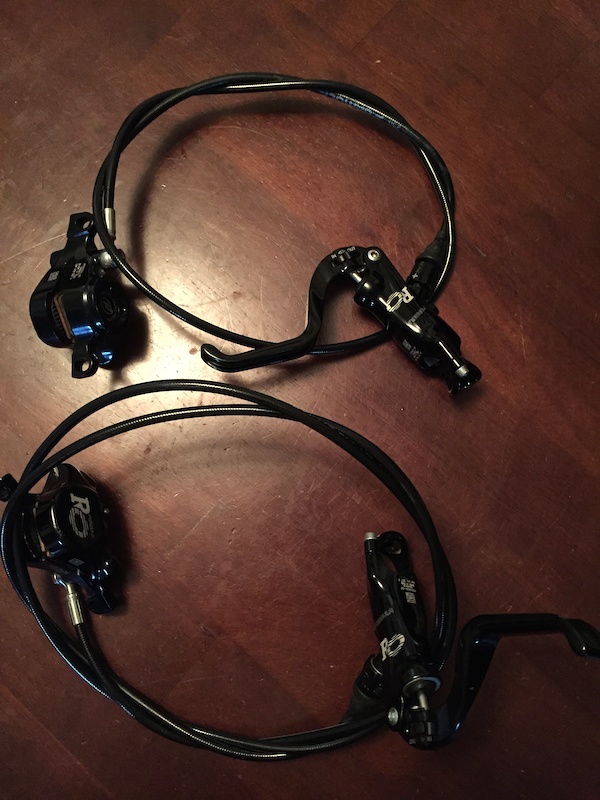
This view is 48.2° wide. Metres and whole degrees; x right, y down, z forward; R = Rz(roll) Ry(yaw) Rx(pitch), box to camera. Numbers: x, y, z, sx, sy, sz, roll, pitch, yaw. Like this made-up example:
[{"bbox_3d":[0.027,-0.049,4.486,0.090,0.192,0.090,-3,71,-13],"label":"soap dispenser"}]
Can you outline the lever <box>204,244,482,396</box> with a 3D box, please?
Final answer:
[{"bbox_3d":[0.019,-0.040,0.345,0.140,0.038,0.074,5,77,1],"label":"lever"}]

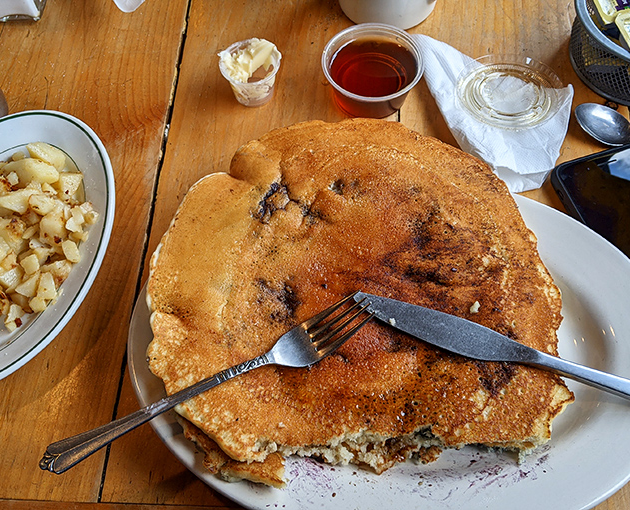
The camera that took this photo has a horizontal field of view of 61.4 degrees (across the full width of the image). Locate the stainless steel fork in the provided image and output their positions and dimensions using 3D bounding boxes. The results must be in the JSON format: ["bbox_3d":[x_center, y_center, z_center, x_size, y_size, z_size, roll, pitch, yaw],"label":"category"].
[{"bbox_3d":[-0.058,0.070,0.292,0.193,0.020,0.026,-26,68,-6],"label":"stainless steel fork"}]

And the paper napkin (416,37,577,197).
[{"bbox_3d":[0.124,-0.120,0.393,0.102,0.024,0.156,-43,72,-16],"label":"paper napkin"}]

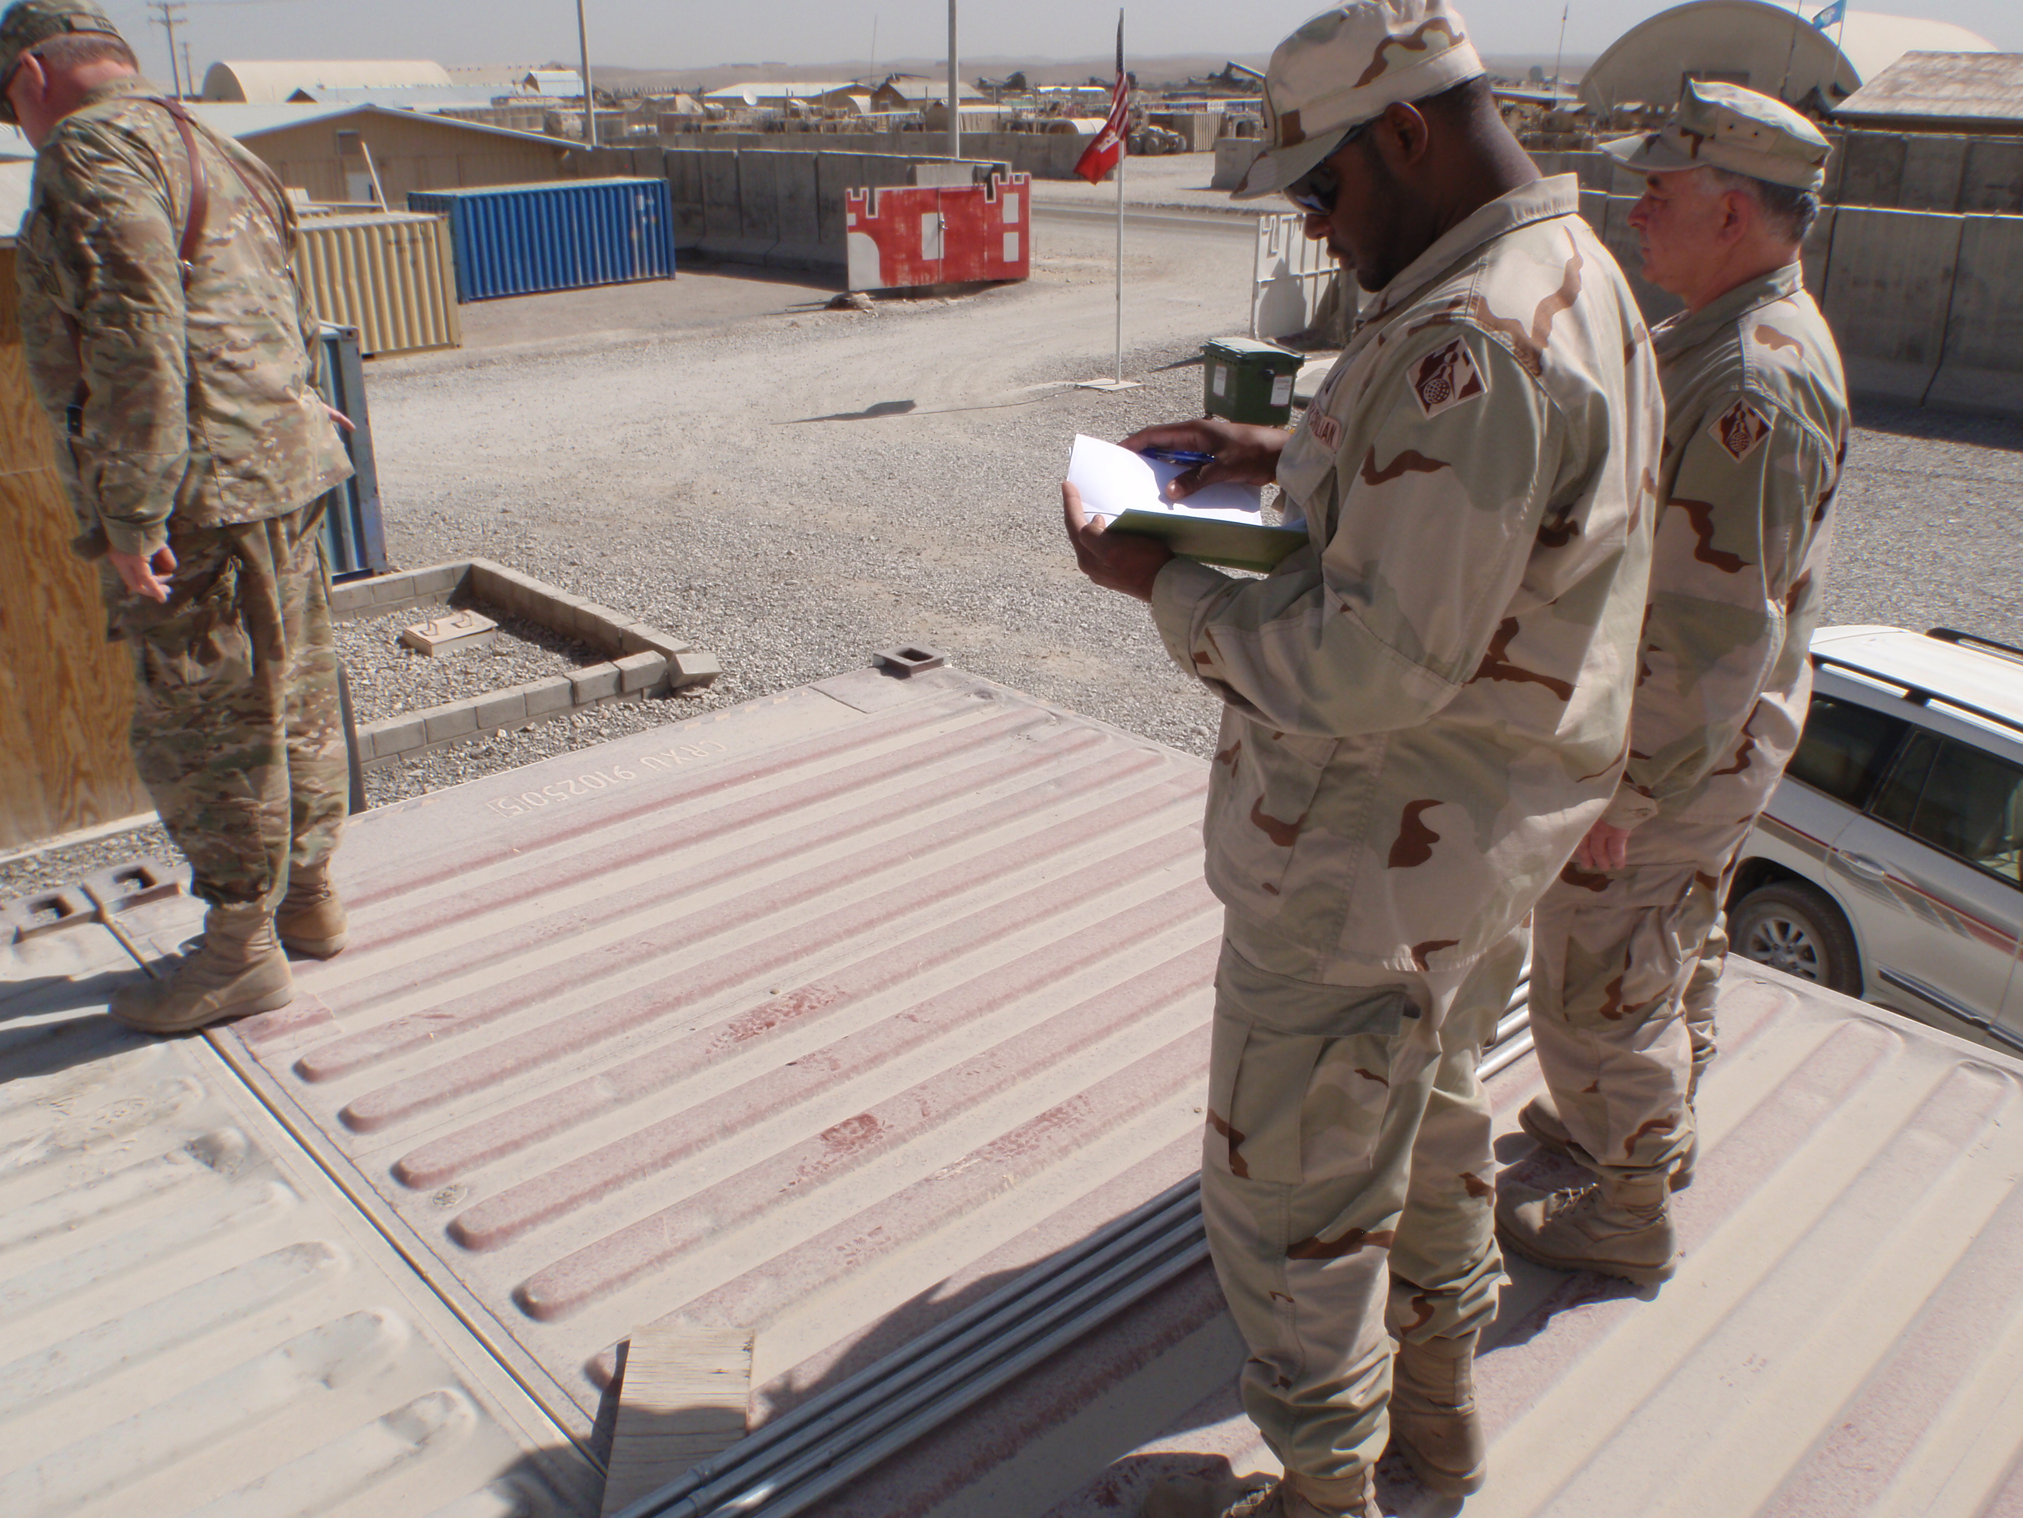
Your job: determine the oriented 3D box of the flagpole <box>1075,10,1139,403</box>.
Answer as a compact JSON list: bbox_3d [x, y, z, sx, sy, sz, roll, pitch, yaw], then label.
[{"bbox_3d":[1.597,-9.351,27.627,1.100,6.050,0.850,0,23,0],"label":"flagpole"}]

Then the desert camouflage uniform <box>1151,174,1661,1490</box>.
[{"bbox_3d":[0.410,0.153,1.840,0.520,1.500,0.560,10,24,22],"label":"desert camouflage uniform"}]

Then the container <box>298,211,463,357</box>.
[{"bbox_3d":[-14.617,-9.431,32.928,6.060,2.590,2.440,-20,30,-40],"label":"container"}]

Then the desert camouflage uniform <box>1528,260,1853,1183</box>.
[{"bbox_3d":[0.945,-0.055,2.392,0.380,1.340,0.530,16,27,33],"label":"desert camouflage uniform"}]

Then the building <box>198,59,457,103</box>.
[{"bbox_3d":[-112.660,-111.257,269.965,16.500,8.800,38.000,21,30,41],"label":"building"}]

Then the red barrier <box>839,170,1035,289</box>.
[{"bbox_3d":[-1.803,-13.493,42.257,5.200,2.550,0.200,-12,25,-26],"label":"red barrier"}]

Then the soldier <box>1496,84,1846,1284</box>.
[{"bbox_3d":[0.935,-0.083,2.381,0.420,1.700,0.530,16,27,33],"label":"soldier"}]

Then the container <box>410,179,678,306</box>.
[{"bbox_3d":[-12.225,-13.687,43.022,6.060,2.590,2.440,-19,29,-38],"label":"container"}]

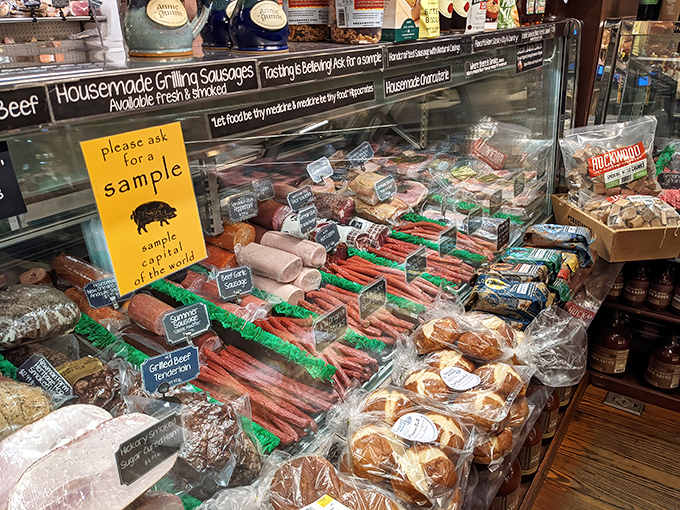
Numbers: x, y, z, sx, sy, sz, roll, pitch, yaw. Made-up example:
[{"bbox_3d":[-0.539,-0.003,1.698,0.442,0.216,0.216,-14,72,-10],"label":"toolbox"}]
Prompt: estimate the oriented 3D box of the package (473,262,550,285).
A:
[{"bbox_3d":[0.423,0.064,1.279,0.162,0.057,0.075,10,27,24],"label":"package"}]

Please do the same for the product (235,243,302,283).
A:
[{"bbox_3d":[-0.175,0.013,1.273,0.155,0.057,0.057,16,30,32],"label":"product"}]

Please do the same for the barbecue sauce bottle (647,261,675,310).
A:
[{"bbox_3d":[1.259,0.127,2.070,0.083,0.185,0.083,24,35,38],"label":"barbecue sauce bottle"}]

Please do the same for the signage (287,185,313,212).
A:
[{"bbox_3d":[-0.126,-0.189,1.760,0.092,0.066,0.006,-29,33,-24],"label":"signage"}]

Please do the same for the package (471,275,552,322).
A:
[{"bbox_3d":[0.387,0.098,1.196,0.162,0.057,0.075,10,27,24],"label":"package"}]

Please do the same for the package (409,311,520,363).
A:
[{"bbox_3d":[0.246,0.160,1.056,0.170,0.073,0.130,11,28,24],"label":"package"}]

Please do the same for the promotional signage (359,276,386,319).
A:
[{"bbox_3d":[0.079,0.105,1.250,0.006,0.074,0.098,16,29,39],"label":"promotional signage"}]

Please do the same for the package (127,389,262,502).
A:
[{"bbox_3d":[-0.250,0.320,0.910,0.200,0.085,0.150,20,32,32],"label":"package"}]

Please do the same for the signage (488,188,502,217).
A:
[{"bbox_3d":[0.547,-0.185,1.860,0.006,0.076,0.102,11,25,35],"label":"signage"}]

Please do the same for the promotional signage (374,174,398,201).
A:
[{"bbox_3d":[0.144,-0.209,1.646,0.089,0.056,0.005,-33,21,-36],"label":"promotional signage"}]

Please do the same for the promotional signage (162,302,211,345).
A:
[{"bbox_3d":[-0.296,0.133,1.034,0.089,0.056,0.005,-20,10,-42],"label":"promotional signage"}]

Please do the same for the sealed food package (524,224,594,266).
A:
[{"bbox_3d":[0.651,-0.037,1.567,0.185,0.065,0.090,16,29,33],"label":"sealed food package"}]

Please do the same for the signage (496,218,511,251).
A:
[{"bbox_3d":[0.471,-0.059,1.520,0.006,0.077,0.100,10,26,34],"label":"signage"}]

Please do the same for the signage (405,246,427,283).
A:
[{"bbox_3d":[0.202,0.028,1.400,0.006,0.074,0.099,14,28,38],"label":"signage"}]

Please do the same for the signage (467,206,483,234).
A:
[{"bbox_3d":[0.368,-0.094,1.437,0.005,0.056,0.089,8,22,36],"label":"signage"}]

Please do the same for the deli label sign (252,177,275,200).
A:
[{"bbox_3d":[-0.209,-0.181,1.468,0.005,0.056,0.089,-11,9,27],"label":"deli label sign"}]

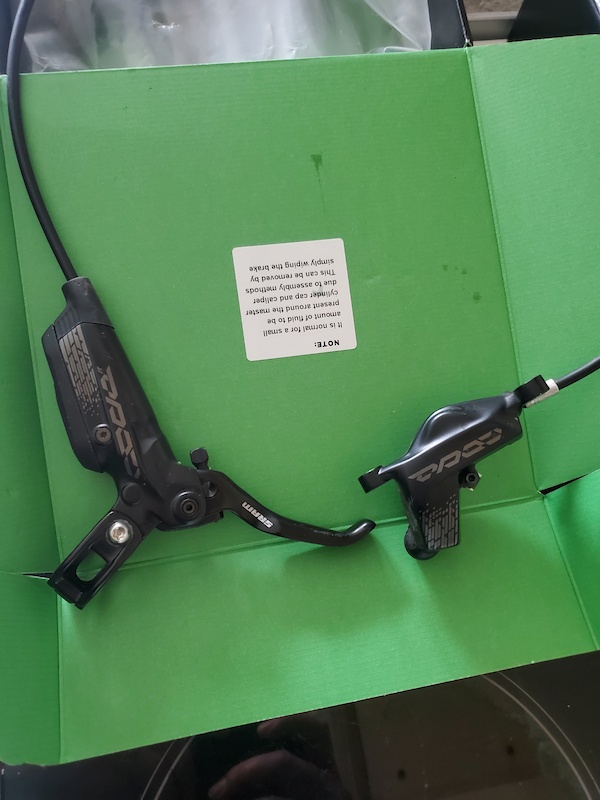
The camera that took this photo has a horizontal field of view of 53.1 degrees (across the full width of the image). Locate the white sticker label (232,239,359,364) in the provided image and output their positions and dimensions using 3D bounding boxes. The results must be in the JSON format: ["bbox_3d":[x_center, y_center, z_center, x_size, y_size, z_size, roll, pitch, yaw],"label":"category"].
[{"bbox_3d":[-0.002,-0.045,0.269,0.051,0.001,0.051,-7,87,-7],"label":"white sticker label"}]

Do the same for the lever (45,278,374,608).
[{"bbox_3d":[-0.059,0.037,0.238,0.159,0.035,0.104,39,83,-3],"label":"lever"}]

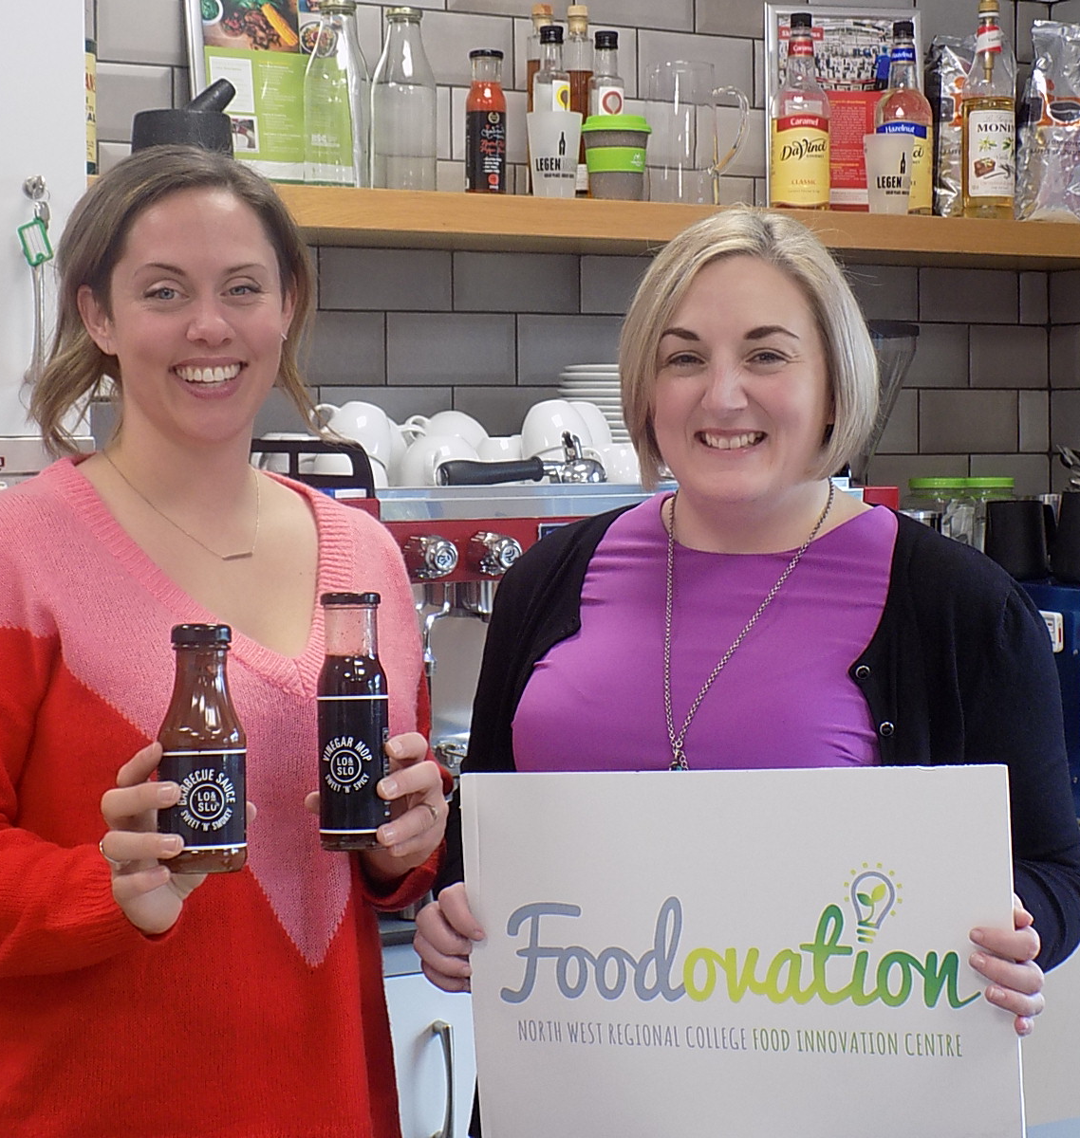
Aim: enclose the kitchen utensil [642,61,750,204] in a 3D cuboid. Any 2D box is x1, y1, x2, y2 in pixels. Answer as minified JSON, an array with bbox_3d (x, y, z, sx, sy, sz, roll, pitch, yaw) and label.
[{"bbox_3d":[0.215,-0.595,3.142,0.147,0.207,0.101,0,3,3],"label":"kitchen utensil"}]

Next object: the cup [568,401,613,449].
[{"bbox_3d":[0.047,-0.180,2.945,0.089,0.067,0.104,-9,-9,0],"label":"cup"}]

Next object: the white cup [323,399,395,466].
[{"bbox_3d":[-0.222,-0.161,2.720,0.103,0.063,0.081,16,-16,0],"label":"white cup"}]

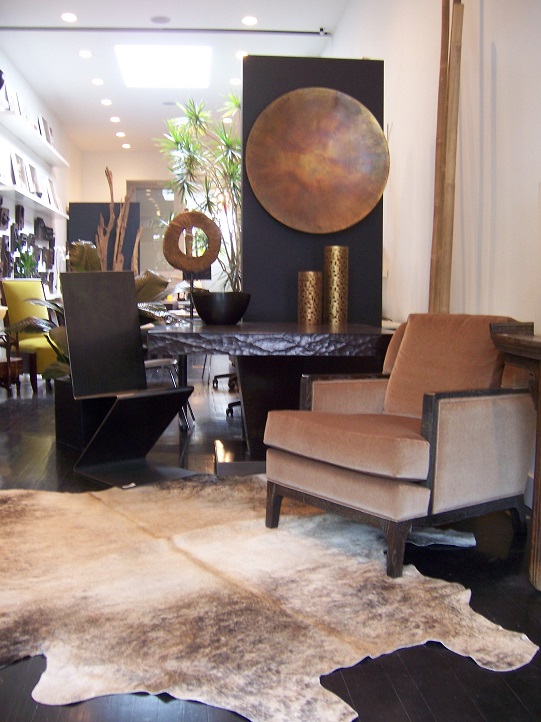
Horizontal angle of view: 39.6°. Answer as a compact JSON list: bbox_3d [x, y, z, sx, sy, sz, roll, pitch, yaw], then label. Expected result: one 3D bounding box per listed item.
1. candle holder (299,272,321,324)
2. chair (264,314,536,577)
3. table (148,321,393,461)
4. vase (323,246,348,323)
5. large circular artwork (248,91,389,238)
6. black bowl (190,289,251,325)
[{"bbox_3d":[0.241,-0.375,4.506,0.142,0.323,0.142,0,5,-5],"label":"candle holder"},{"bbox_3d":[0.527,0.258,3.059,0.850,0.874,0.740,-4,7,-38],"label":"chair"},{"bbox_3d":[-0.020,0.207,4.158,1.170,0.770,1.080,0,5,-5],"label":"table"},{"bbox_3d":[0.393,-0.452,4.502,0.150,0.477,0.150,0,5,-5],"label":"vase"},{"bbox_3d":[0.298,-1.246,4.664,0.898,0.898,0.060,-1,5,-6],"label":"large circular artwork"},{"bbox_3d":[-0.297,-0.316,4.522,0.344,0.204,0.344,0,5,0],"label":"black bowl"}]

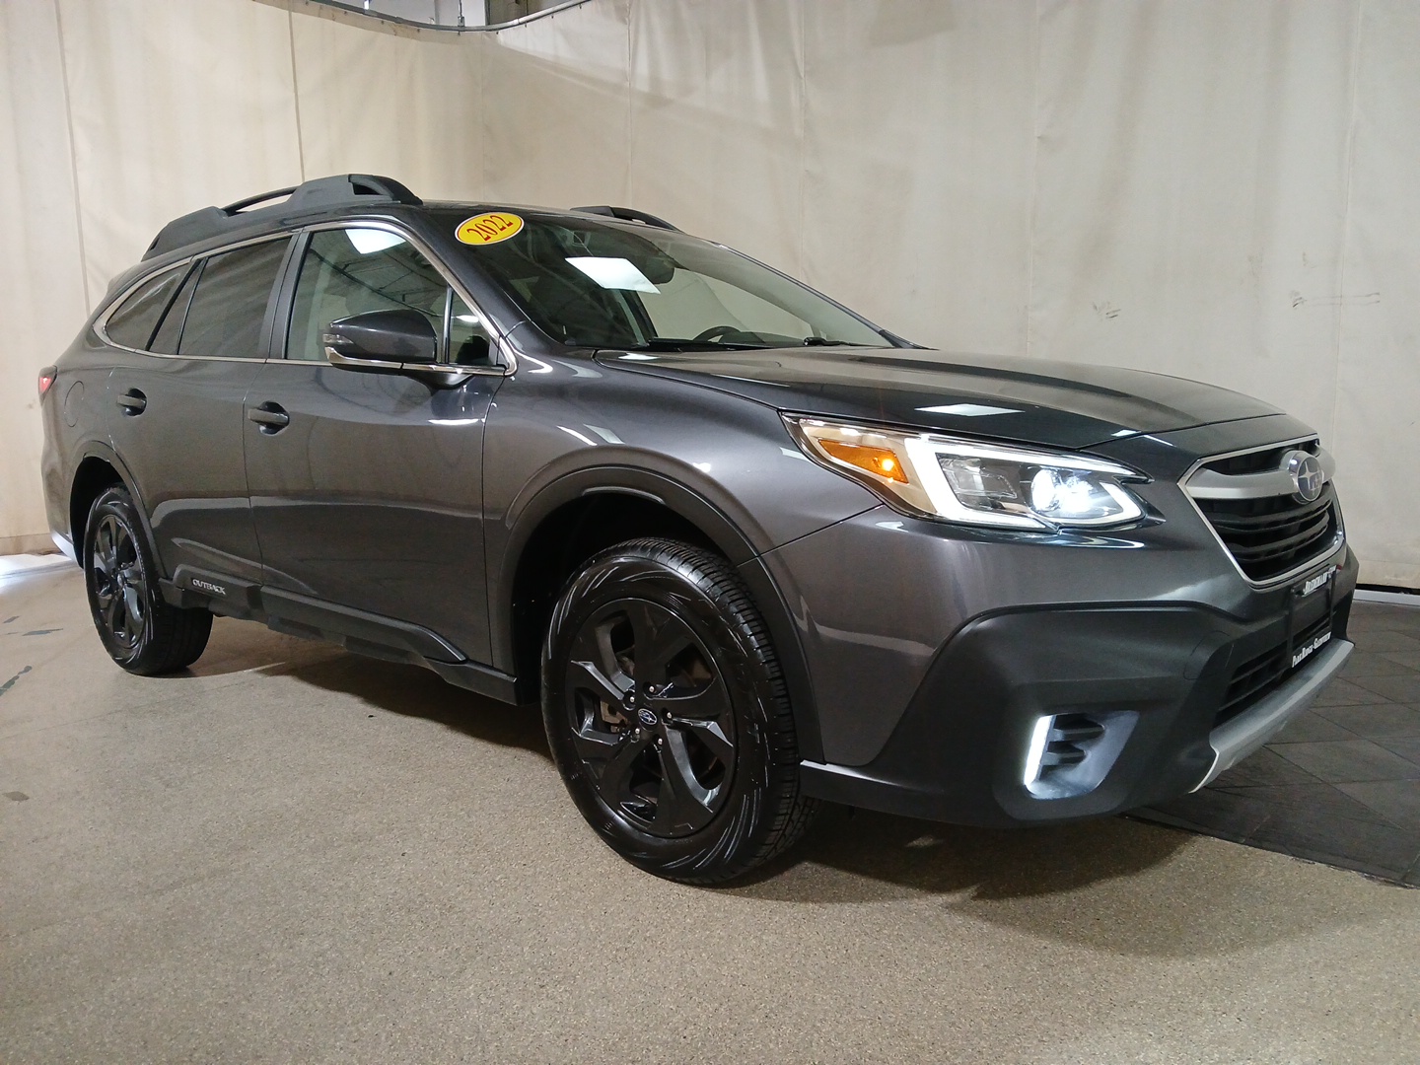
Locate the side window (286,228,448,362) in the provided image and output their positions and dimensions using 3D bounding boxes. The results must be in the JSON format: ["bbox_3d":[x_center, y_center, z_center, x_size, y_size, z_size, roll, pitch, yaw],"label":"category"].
[{"bbox_3d":[-0.898,-0.644,2.827,0.882,0.467,0.050,5,-13,40],"label":"side window"}]

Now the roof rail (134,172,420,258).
[{"bbox_3d":[-1.548,-1.065,3.635,1.955,0.160,0.100,6,11,41],"label":"roof rail"}]

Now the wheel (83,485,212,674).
[{"bbox_3d":[-2.126,0.163,4.035,0.722,0.714,0.230,6,11,41],"label":"wheel"}]

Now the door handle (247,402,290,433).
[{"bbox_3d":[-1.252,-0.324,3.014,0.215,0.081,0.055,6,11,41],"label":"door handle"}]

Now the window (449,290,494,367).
[{"bbox_3d":[-0.550,-0.475,2.469,0.246,0.213,0.050,5,-14,38],"label":"window"}]

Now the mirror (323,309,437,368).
[{"bbox_3d":[-0.773,-0.457,2.508,0.210,0.145,0.210,6,11,41],"label":"mirror"}]

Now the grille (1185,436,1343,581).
[{"bbox_3d":[1.141,-0.060,2.135,0.130,0.258,0.880,6,11,41],"label":"grille"}]

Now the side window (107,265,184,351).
[{"bbox_3d":[-2.126,-0.812,3.952,0.687,0.317,0.050,6,-13,44],"label":"side window"}]

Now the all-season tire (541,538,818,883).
[{"bbox_3d":[-0.066,0.359,2.232,0.722,0.714,0.230,6,12,43],"label":"all-season tire"}]

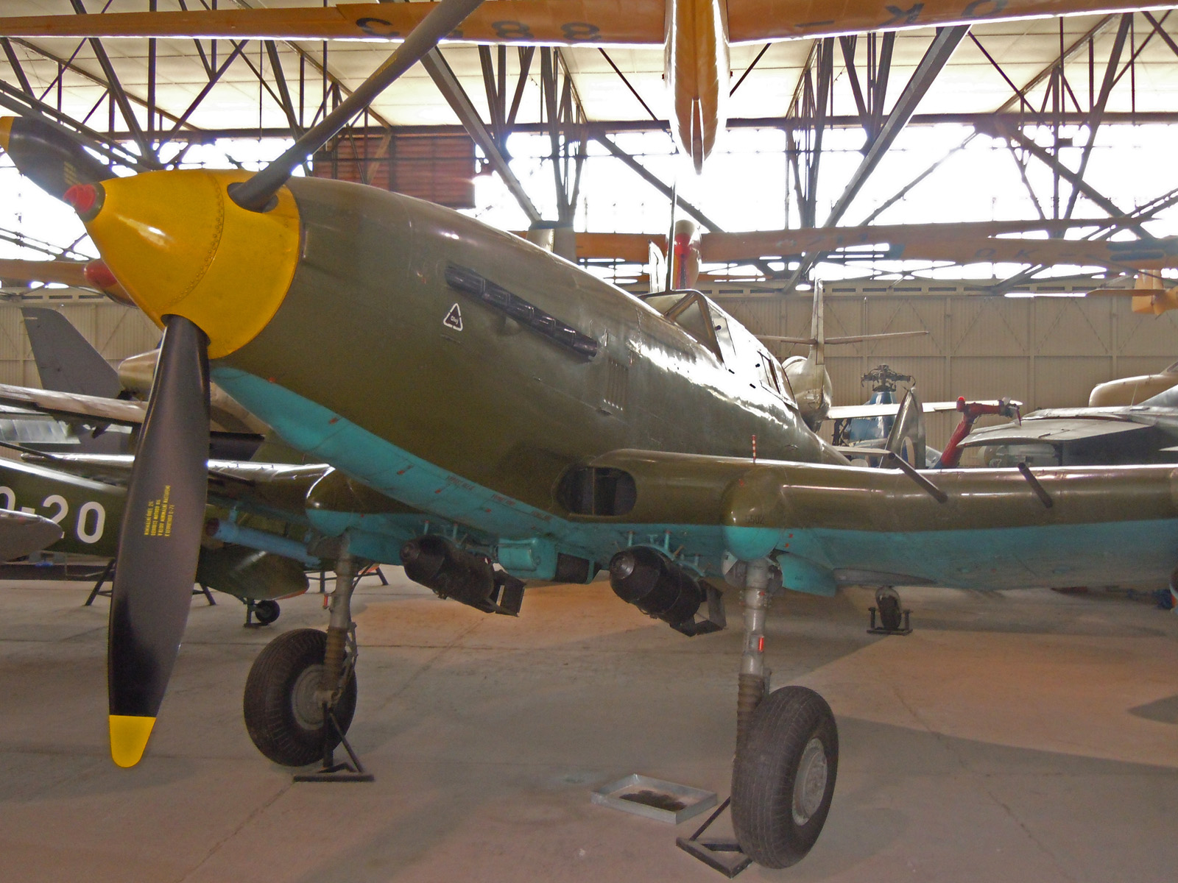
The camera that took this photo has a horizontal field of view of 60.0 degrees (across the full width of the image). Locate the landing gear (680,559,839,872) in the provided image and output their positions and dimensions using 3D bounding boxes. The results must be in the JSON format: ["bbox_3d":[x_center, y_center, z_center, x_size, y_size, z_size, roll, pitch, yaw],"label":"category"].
[{"bbox_3d":[0.768,1.215,4.630,0.540,1.340,0.800,-1,-2,32],"label":"landing gear"}]

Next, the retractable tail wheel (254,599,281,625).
[{"bbox_3d":[-3.550,1.890,11.300,0.280,0.280,0.120,0,-2,5],"label":"retractable tail wheel"}]

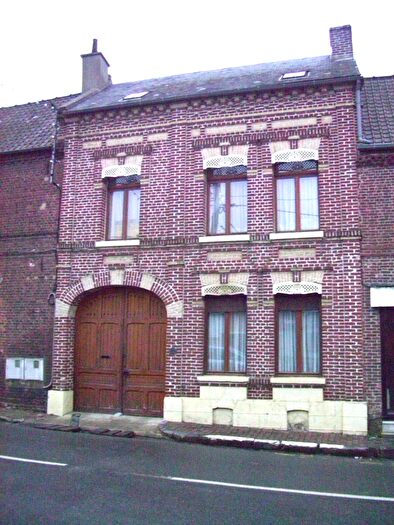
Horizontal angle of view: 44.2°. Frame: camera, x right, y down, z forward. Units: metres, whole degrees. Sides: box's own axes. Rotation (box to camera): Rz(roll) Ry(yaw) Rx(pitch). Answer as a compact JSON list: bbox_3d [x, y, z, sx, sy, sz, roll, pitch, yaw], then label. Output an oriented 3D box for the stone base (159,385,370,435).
[{"bbox_3d":[1.363,3.075,10.321,4.239,0.807,0.317,-2,-8,16],"label":"stone base"}]

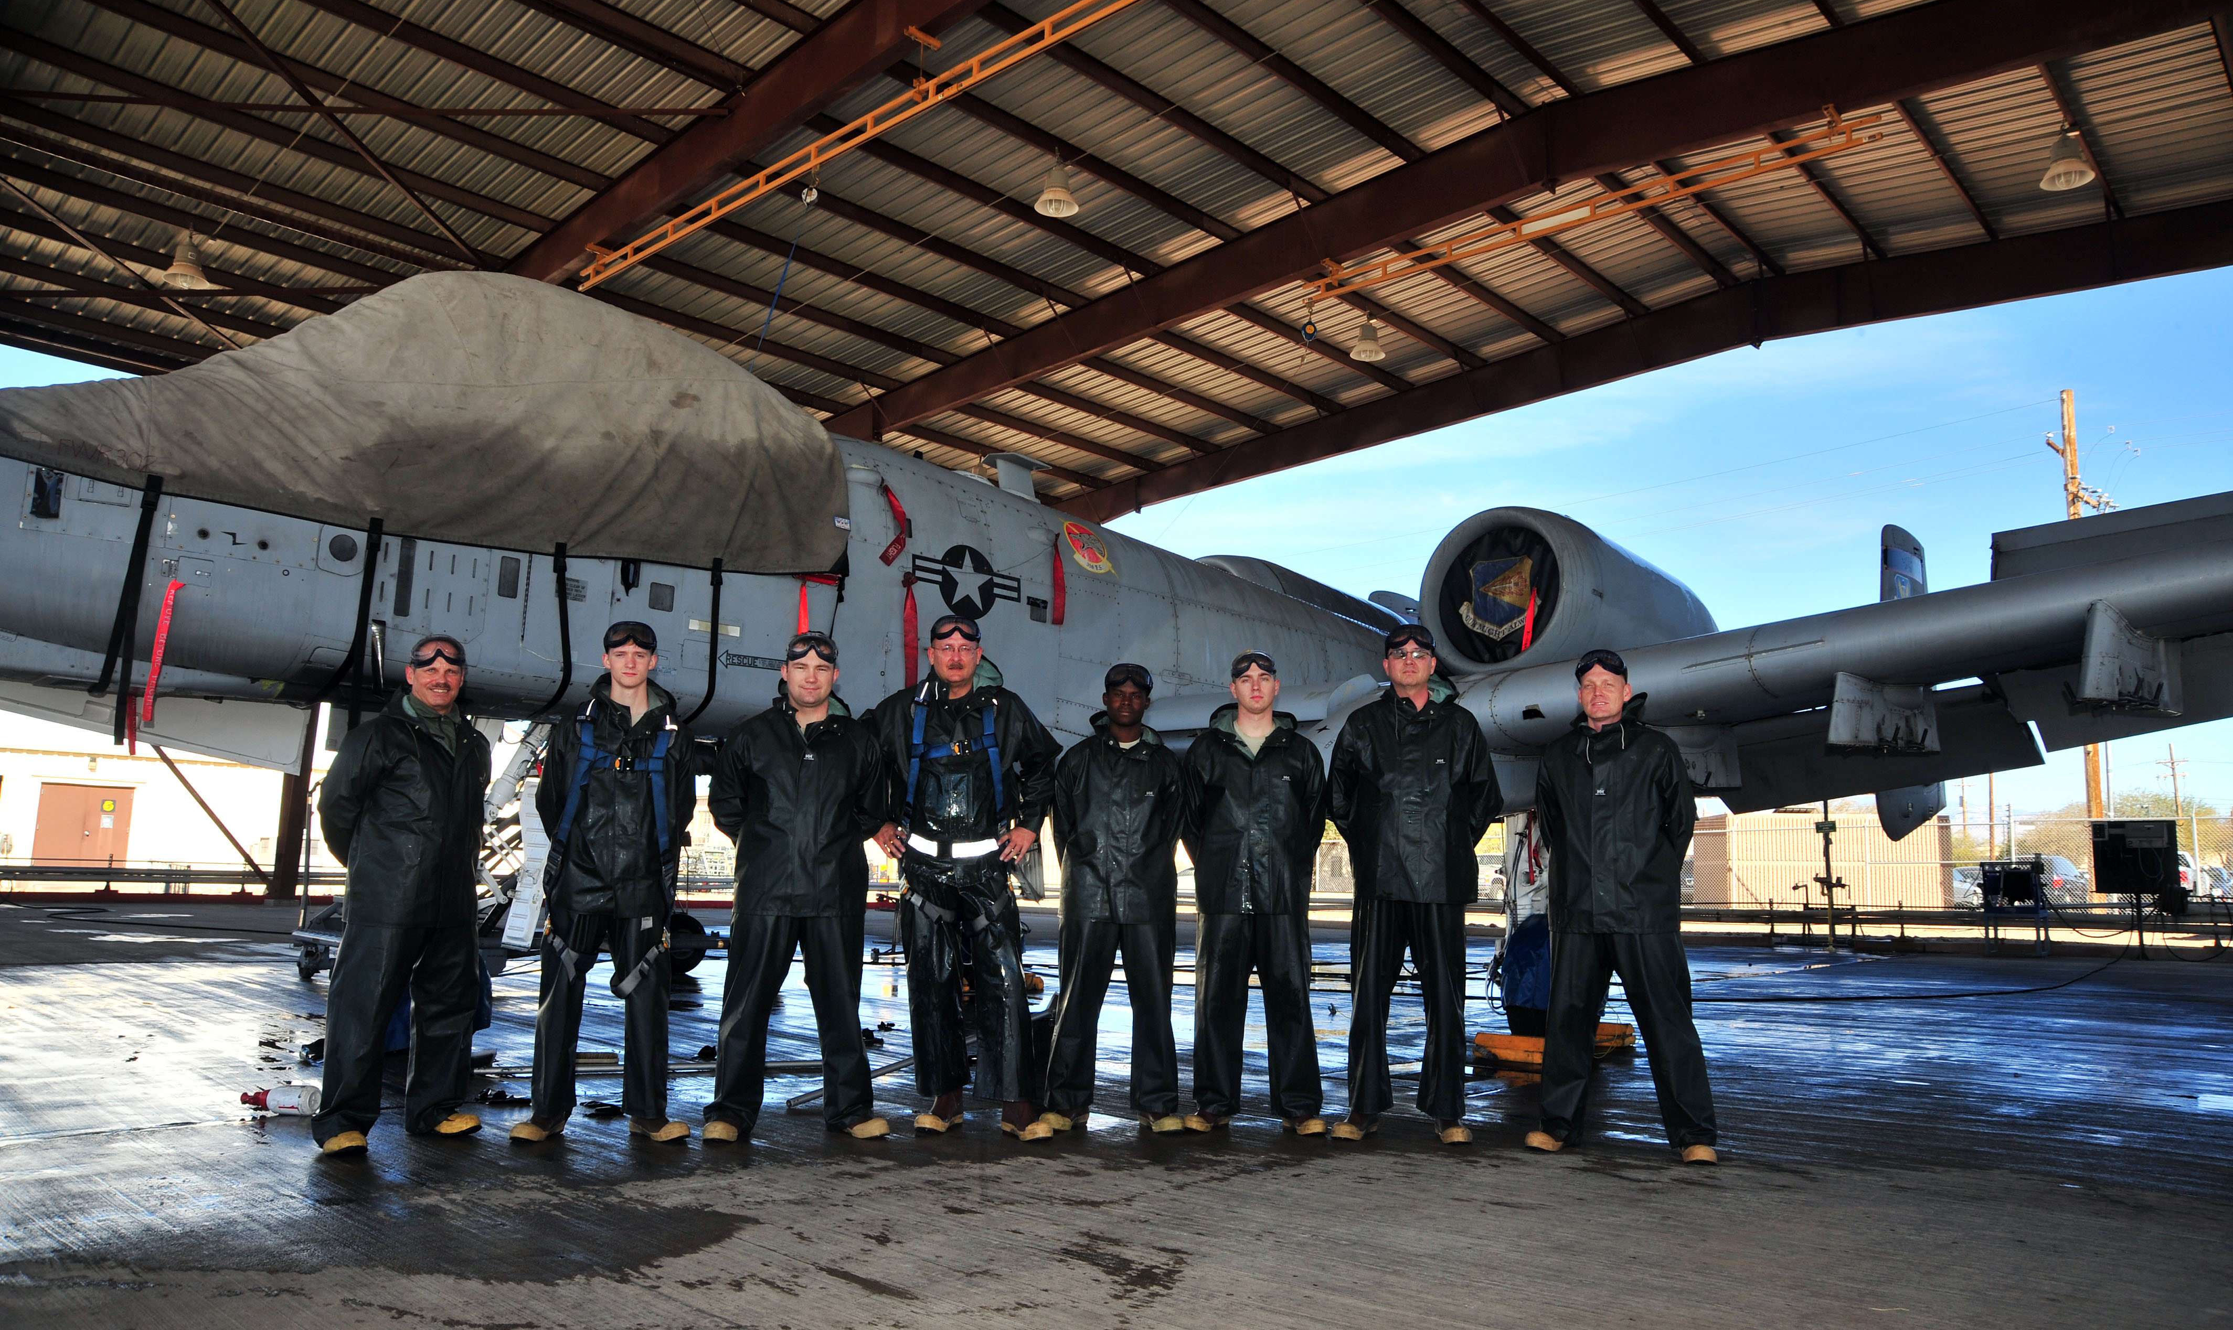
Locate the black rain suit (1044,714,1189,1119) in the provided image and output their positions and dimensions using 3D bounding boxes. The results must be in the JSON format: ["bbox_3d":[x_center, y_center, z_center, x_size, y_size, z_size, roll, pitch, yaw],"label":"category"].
[{"bbox_3d":[0.000,0.951,5.838,0.551,1.522,0.400,1,-8,2],"label":"black rain suit"}]

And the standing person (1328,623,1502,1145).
[{"bbox_3d":[1.107,0.780,5.541,0.631,1.893,0.430,-1,-7,11],"label":"standing person"}]

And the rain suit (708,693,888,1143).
[{"bbox_3d":[-1.162,0.856,5.413,0.633,1.529,0.420,4,-9,-17],"label":"rain suit"}]

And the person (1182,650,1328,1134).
[{"bbox_3d":[0.526,0.832,5.651,0.554,1.787,0.430,0,-7,5],"label":"person"}]

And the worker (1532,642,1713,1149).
[{"bbox_3d":[1.803,0.830,5.320,0.644,1.788,0.430,-1,-7,19],"label":"worker"}]

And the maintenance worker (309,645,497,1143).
[{"bbox_3d":[-2.484,0.739,5.173,0.500,1.728,0.600,-6,-11,41],"label":"maintenance worker"}]

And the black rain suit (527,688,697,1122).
[{"bbox_3d":[-1.796,0.825,5.328,0.577,1.587,0.380,3,-7,-13],"label":"black rain suit"}]

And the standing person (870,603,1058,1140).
[{"bbox_3d":[-0.565,0.730,5.509,0.677,1.875,0.460,2,-8,-6],"label":"standing person"}]

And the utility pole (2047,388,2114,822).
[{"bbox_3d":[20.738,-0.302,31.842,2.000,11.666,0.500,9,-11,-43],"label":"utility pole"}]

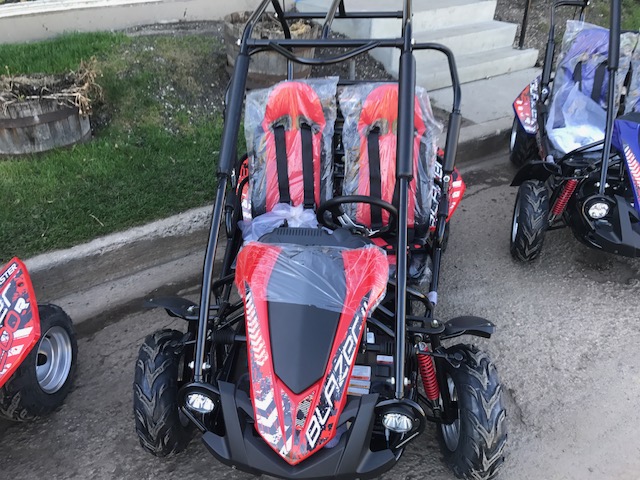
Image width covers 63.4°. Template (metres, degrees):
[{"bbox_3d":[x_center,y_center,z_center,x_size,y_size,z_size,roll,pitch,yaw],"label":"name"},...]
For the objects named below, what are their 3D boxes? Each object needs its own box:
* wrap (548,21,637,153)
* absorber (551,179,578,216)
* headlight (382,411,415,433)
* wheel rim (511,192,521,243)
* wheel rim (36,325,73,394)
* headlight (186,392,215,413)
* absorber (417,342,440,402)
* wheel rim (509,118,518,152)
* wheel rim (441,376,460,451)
[{"bbox_3d":[1.572,-0.882,3.023,0.383,0.684,0.453,7,33,14],"label":"wrap"},{"bbox_3d":[1.189,-0.204,2.515,0.046,0.222,0.046,18,30,6],"label":"absorber"},{"bbox_3d":[0.207,0.460,1.363,0.084,0.080,0.060,3,32,7],"label":"headlight"},{"bbox_3d":[1.065,-0.098,2.665,0.120,0.248,0.248,10,34,17],"label":"wheel rim"},{"bbox_3d":[-1.016,0.450,1.868,0.248,0.248,0.150,22,32,33],"label":"wheel rim"},{"bbox_3d":[-0.321,0.434,1.425,0.084,0.080,0.060,3,32,7],"label":"headlight"},{"bbox_3d":[0.327,0.413,1.554,0.046,0.230,0.046,-9,26,14],"label":"absorber"},{"bbox_3d":[1.456,-0.748,3.727,0.140,0.248,0.248,7,33,14],"label":"wheel rim"},{"bbox_3d":[0.439,0.547,1.656,0.120,0.248,0.248,0,32,3],"label":"wheel rim"}]

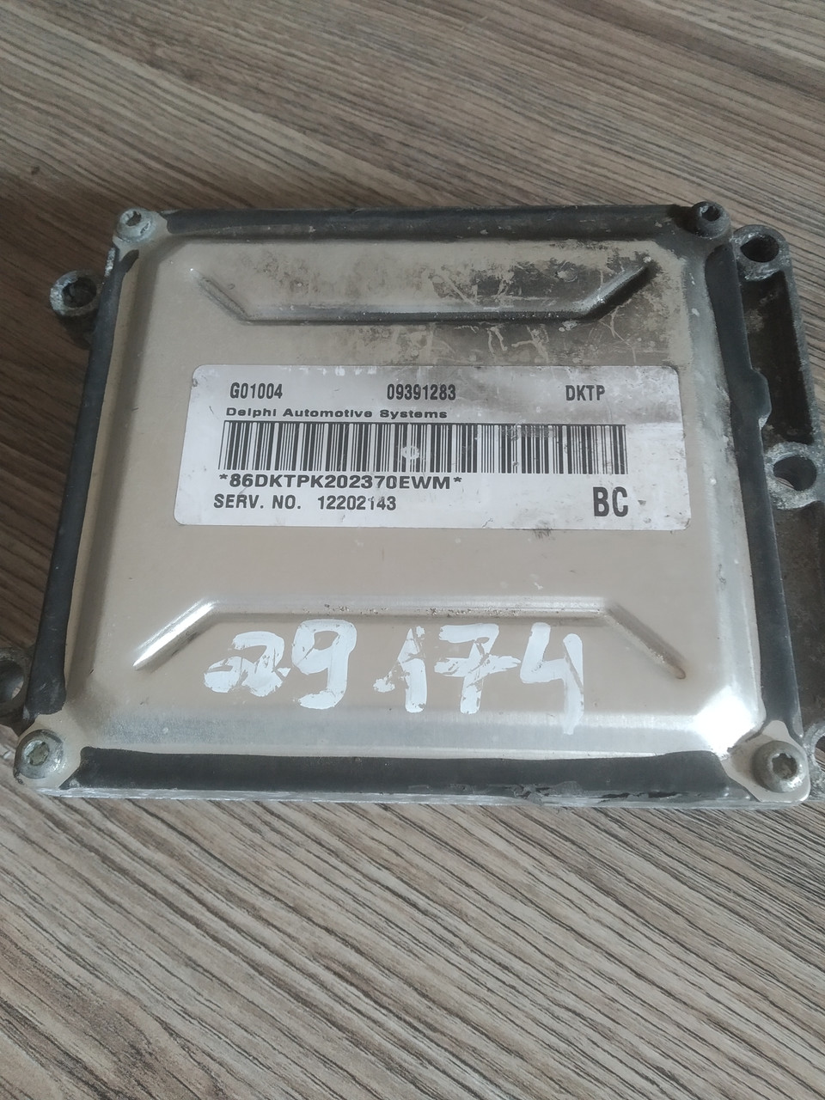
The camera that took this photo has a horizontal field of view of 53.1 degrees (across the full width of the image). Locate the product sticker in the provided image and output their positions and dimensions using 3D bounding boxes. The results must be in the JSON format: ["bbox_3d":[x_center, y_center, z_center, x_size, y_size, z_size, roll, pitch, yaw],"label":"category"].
[{"bbox_3d":[0.003,-0.019,0.148,0.089,0.001,0.032,1,70,2],"label":"product sticker"}]

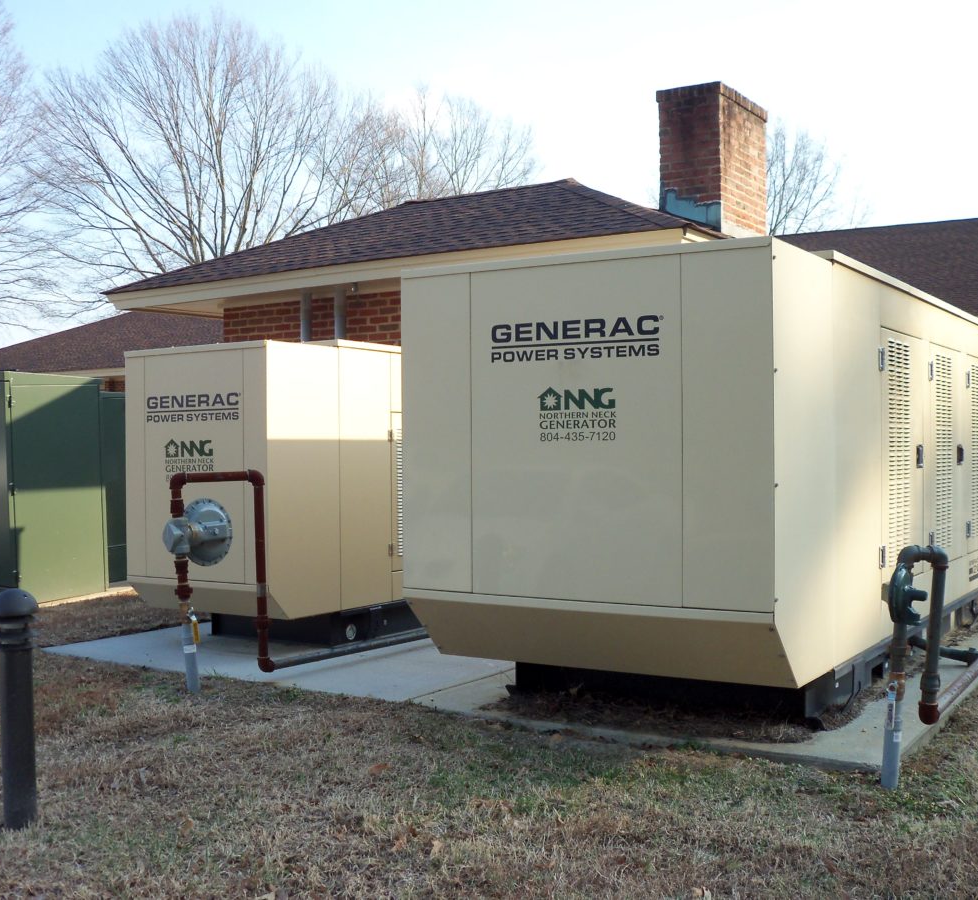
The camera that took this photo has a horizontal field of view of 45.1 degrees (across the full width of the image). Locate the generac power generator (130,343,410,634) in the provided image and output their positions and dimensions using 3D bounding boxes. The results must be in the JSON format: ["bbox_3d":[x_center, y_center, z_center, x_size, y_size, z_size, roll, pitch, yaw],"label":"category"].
[{"bbox_3d":[-0.879,0.231,7.450,1.070,1.681,2.650,0,0,32],"label":"generac power generator"}]

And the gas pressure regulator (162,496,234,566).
[{"bbox_3d":[-1.377,0.385,5.560,0.260,0.320,0.370,0,0,43],"label":"gas pressure regulator"}]

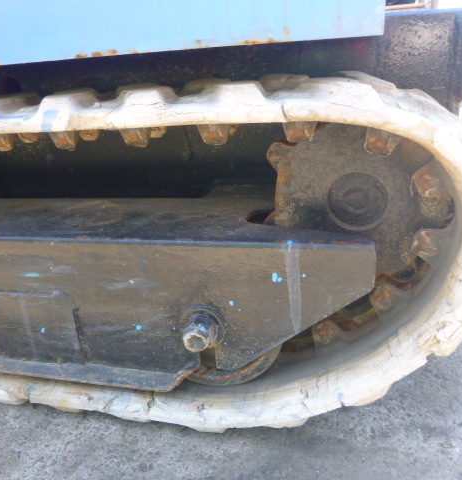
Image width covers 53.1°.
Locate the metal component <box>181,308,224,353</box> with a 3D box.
[{"bbox_3d":[-0.033,0.102,0.497,0.046,0.046,0.035,1,21,13],"label":"metal component"}]

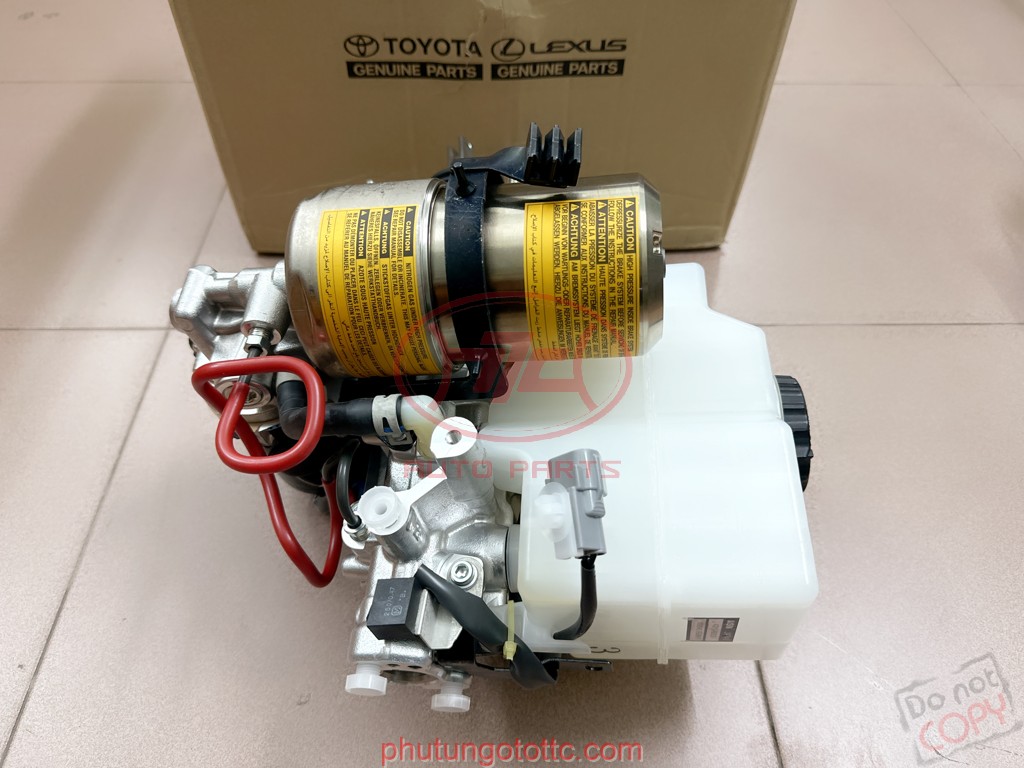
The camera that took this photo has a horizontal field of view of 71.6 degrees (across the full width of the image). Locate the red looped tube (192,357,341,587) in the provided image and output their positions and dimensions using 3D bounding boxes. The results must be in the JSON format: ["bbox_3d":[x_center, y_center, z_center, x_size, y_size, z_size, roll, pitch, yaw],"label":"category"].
[{"bbox_3d":[-0.120,0.043,0.358,0.090,0.160,0.085,0,50,-1],"label":"red looped tube"}]

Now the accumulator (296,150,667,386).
[{"bbox_3d":[-0.015,-0.048,0.318,0.162,0.090,0.088,-2,49,7],"label":"accumulator"}]

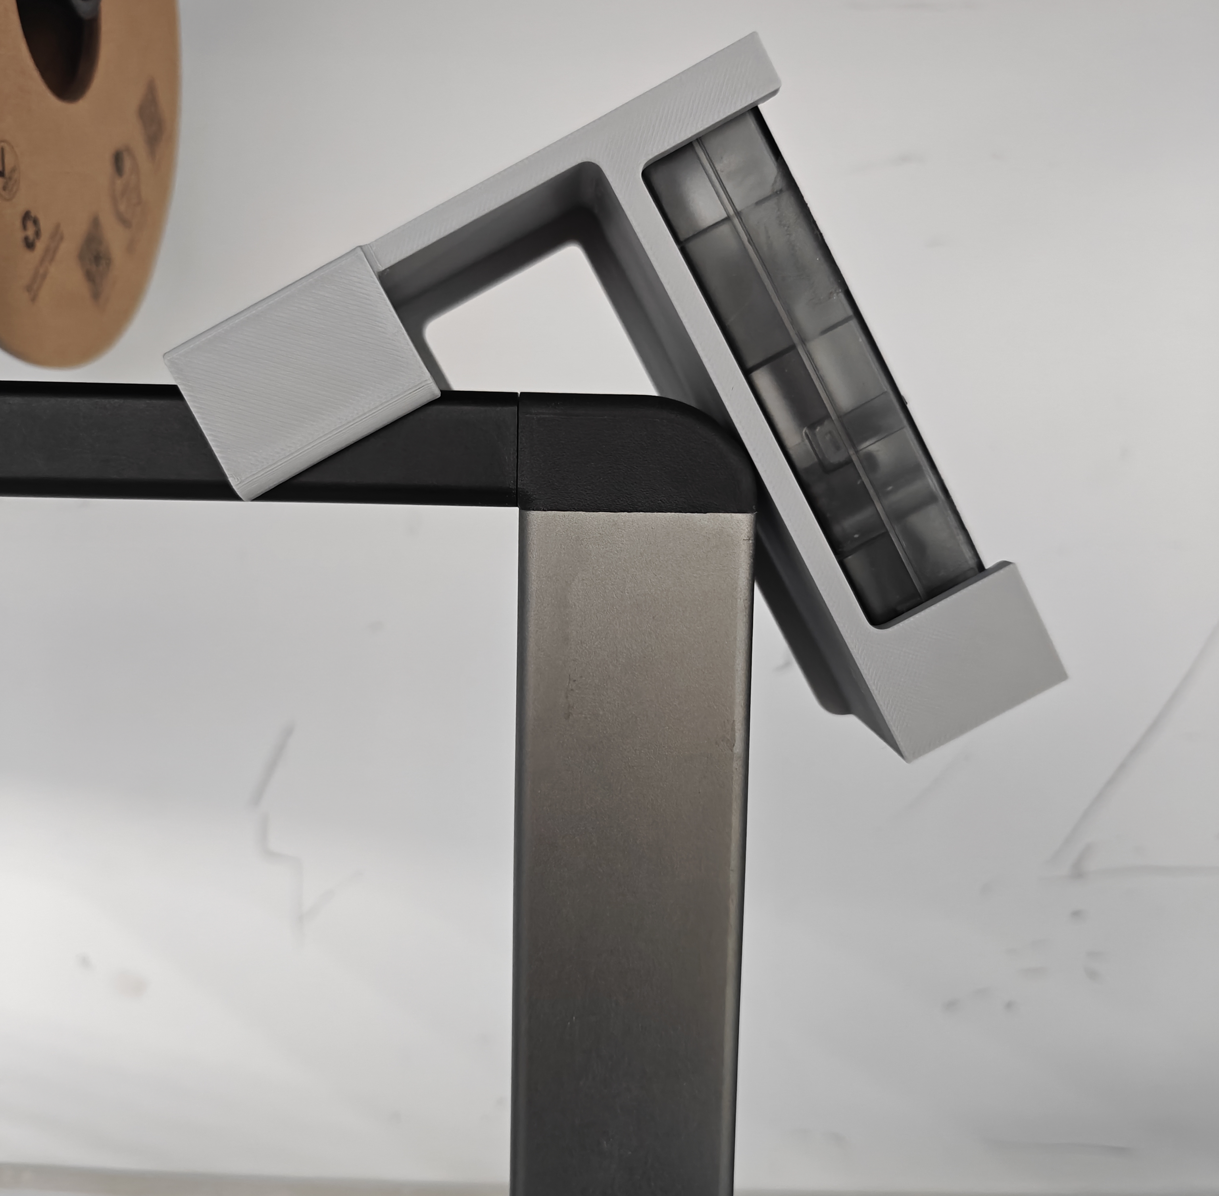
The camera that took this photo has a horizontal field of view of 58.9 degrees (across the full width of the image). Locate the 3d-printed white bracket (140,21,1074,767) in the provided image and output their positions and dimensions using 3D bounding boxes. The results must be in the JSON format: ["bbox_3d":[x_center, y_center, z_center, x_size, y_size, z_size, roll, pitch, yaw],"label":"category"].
[{"bbox_3d":[0.004,-0.020,0.267,0.146,0.160,0.055,-28,7,2],"label":"3d-printed white bracket"}]

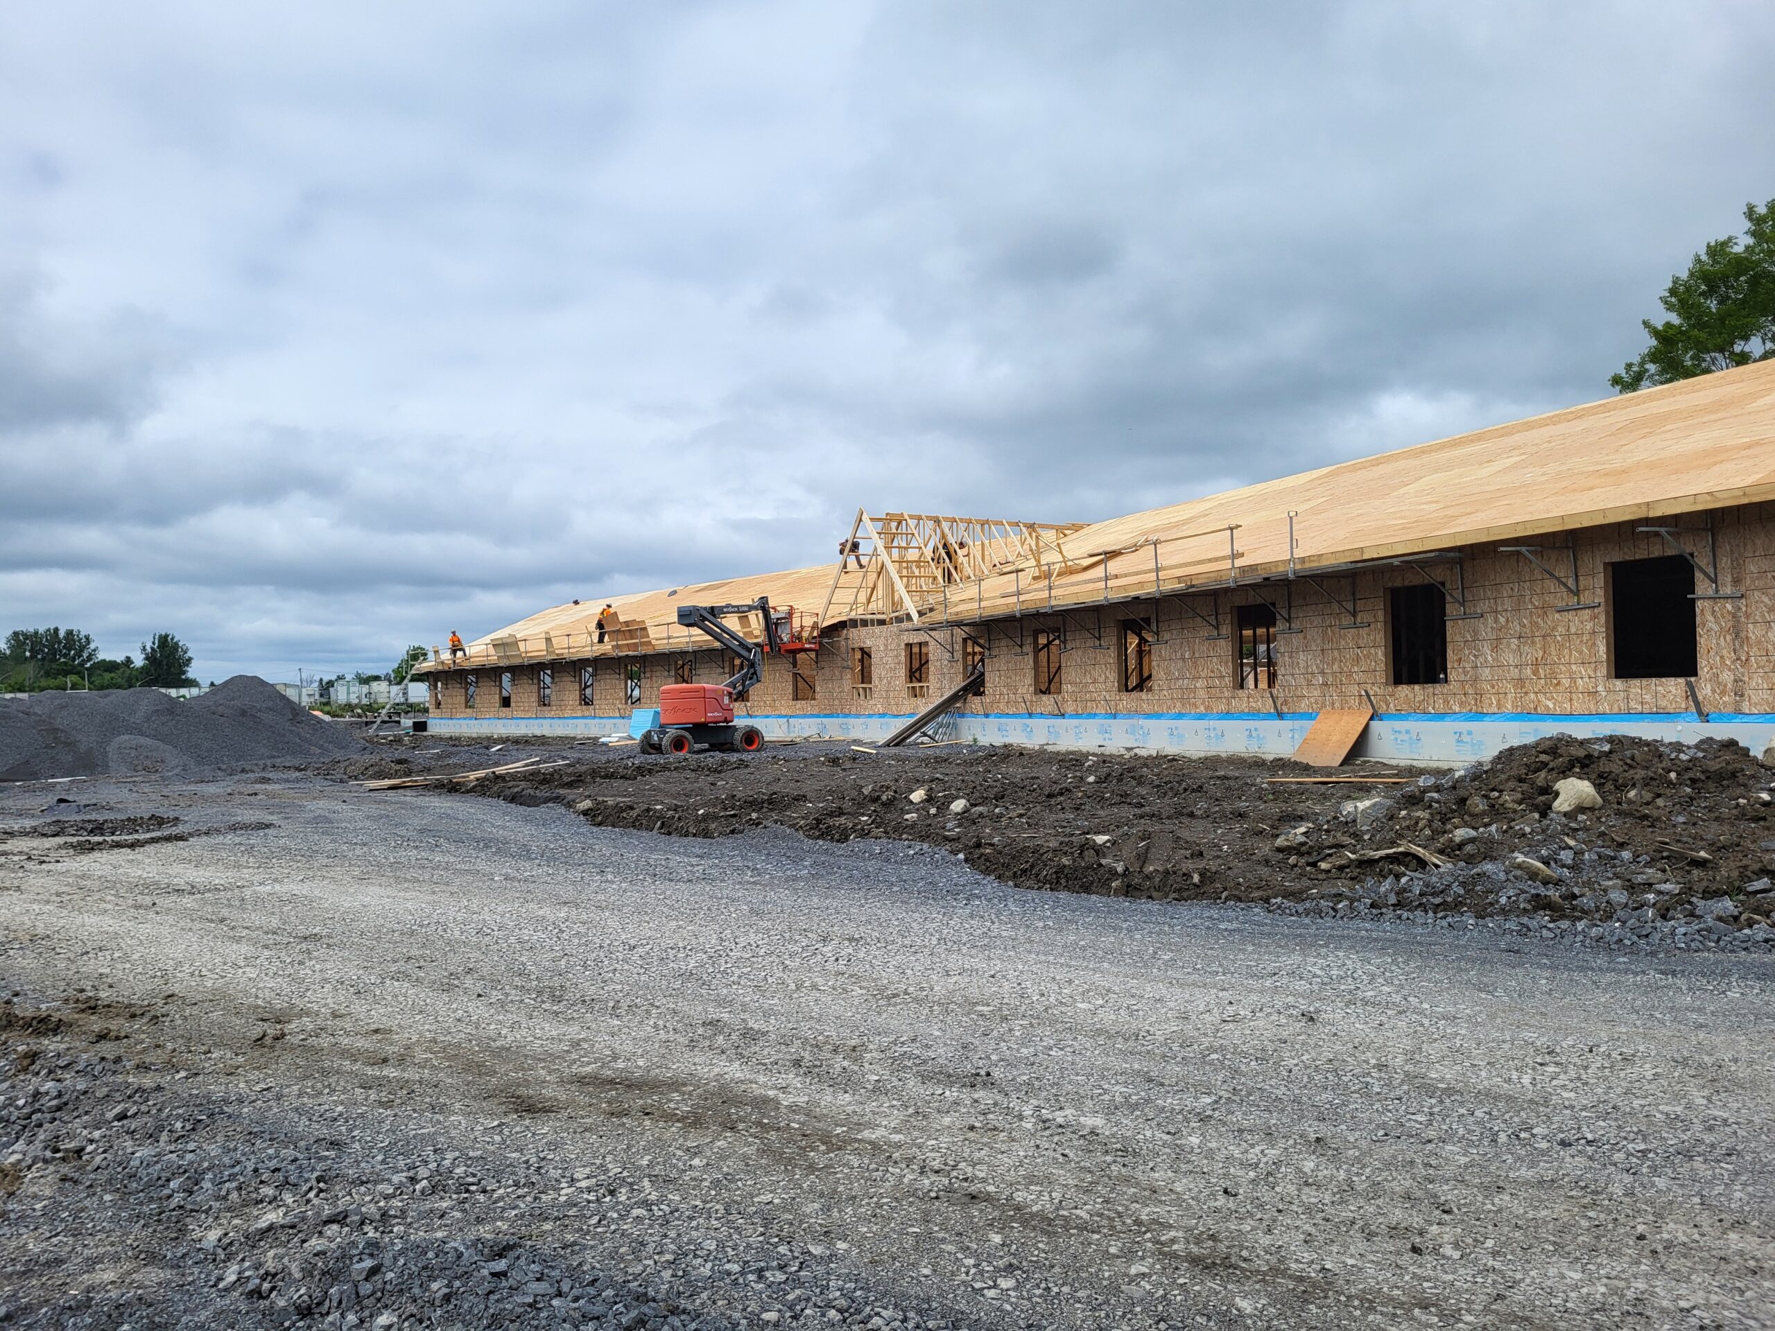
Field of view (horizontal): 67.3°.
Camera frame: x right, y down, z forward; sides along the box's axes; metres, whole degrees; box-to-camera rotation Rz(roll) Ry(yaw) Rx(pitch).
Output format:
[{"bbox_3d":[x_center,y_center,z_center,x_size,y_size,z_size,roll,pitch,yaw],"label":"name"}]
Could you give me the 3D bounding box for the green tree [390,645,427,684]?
[{"bbox_3d":[-70.900,1.800,198.000,6.600,9.800,6.600,-1,-2,0],"label":"green tree"}]

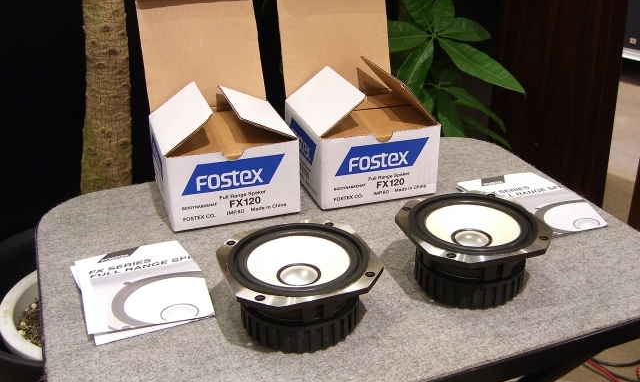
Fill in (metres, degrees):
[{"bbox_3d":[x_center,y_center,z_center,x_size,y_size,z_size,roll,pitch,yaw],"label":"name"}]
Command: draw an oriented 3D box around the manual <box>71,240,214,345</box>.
[{"bbox_3d":[-0.170,0.088,0.655,0.110,0.009,0.146,-10,27,-20],"label":"manual"}]

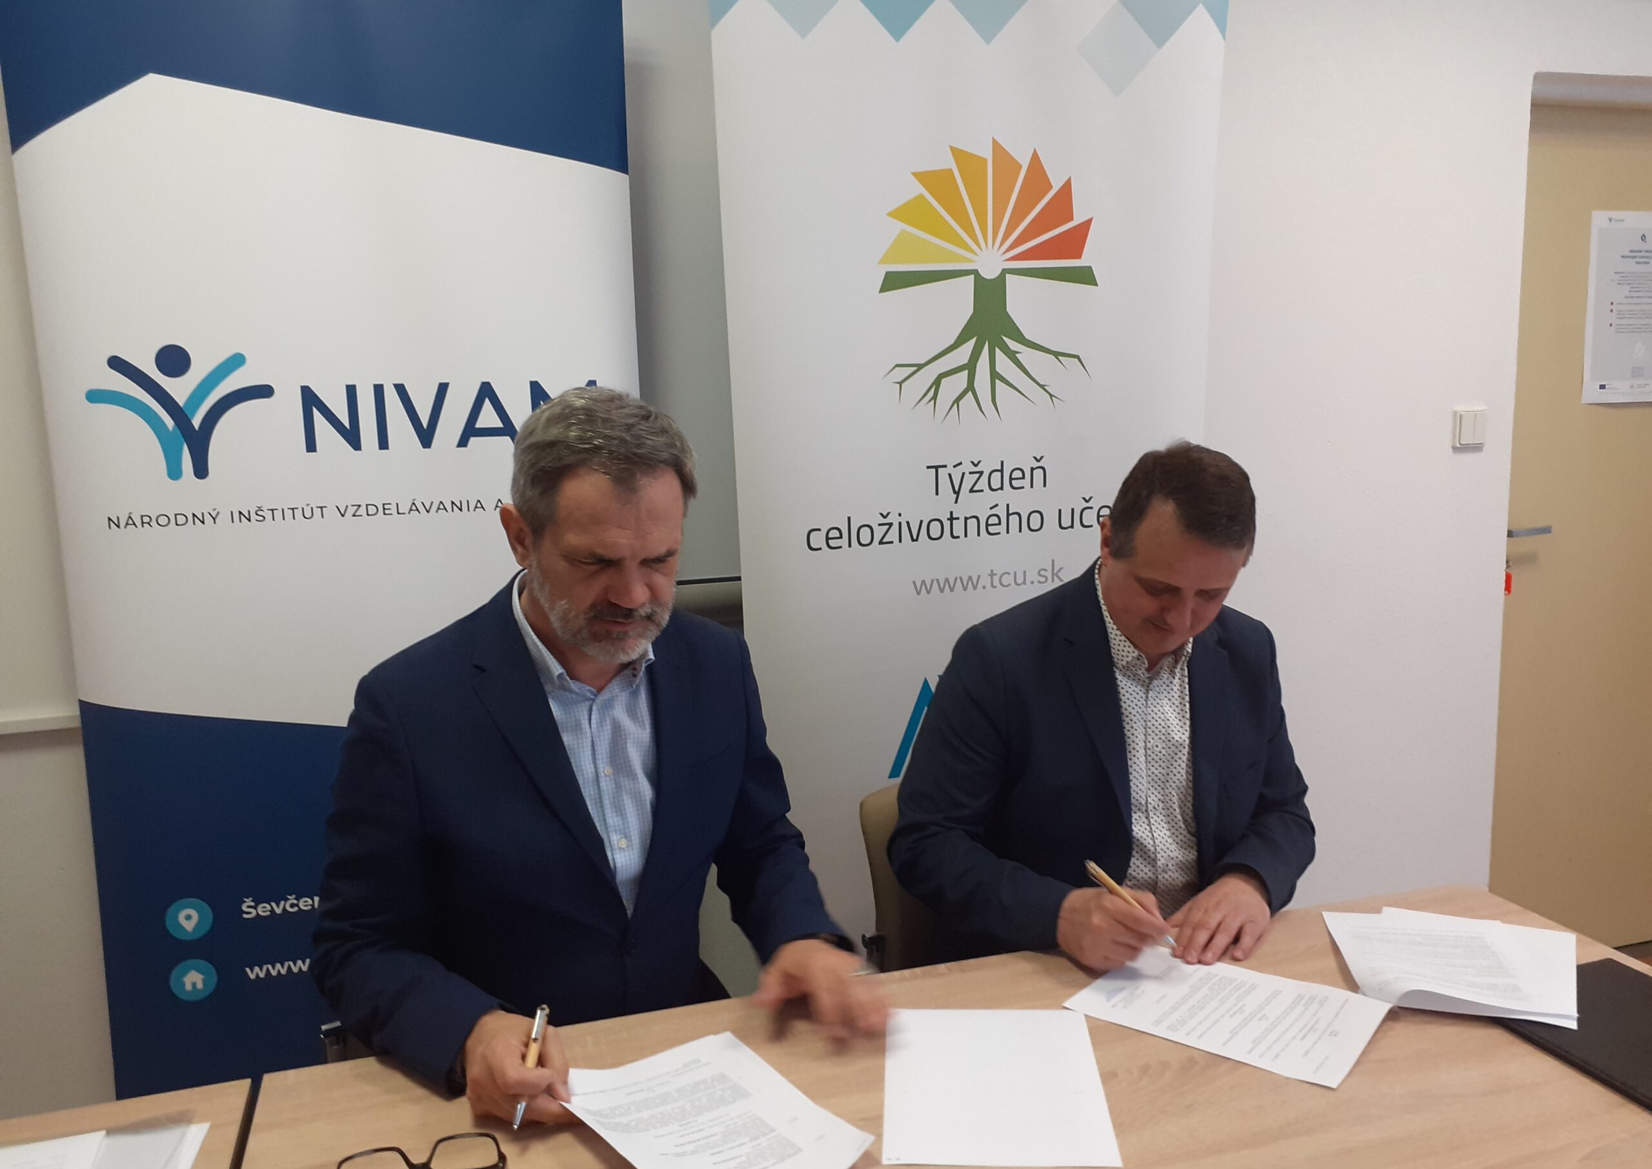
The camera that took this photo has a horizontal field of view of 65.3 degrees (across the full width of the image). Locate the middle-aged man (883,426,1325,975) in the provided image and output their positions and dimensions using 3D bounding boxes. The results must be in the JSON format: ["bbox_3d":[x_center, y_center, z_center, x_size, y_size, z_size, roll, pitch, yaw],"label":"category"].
[{"bbox_3d":[0.356,0.484,1.747,0.560,1.345,0.660,-4,8,-16],"label":"middle-aged man"}]

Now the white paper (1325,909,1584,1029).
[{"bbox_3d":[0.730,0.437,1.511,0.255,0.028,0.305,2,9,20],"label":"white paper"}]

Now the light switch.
[{"bbox_3d":[1.324,-0.324,2.650,0.082,0.082,0.014,-4,8,-16],"label":"light switch"}]

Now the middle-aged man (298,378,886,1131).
[{"bbox_3d":[-0.291,0.495,1.496,0.570,1.420,0.680,-4,9,-20],"label":"middle-aged man"}]

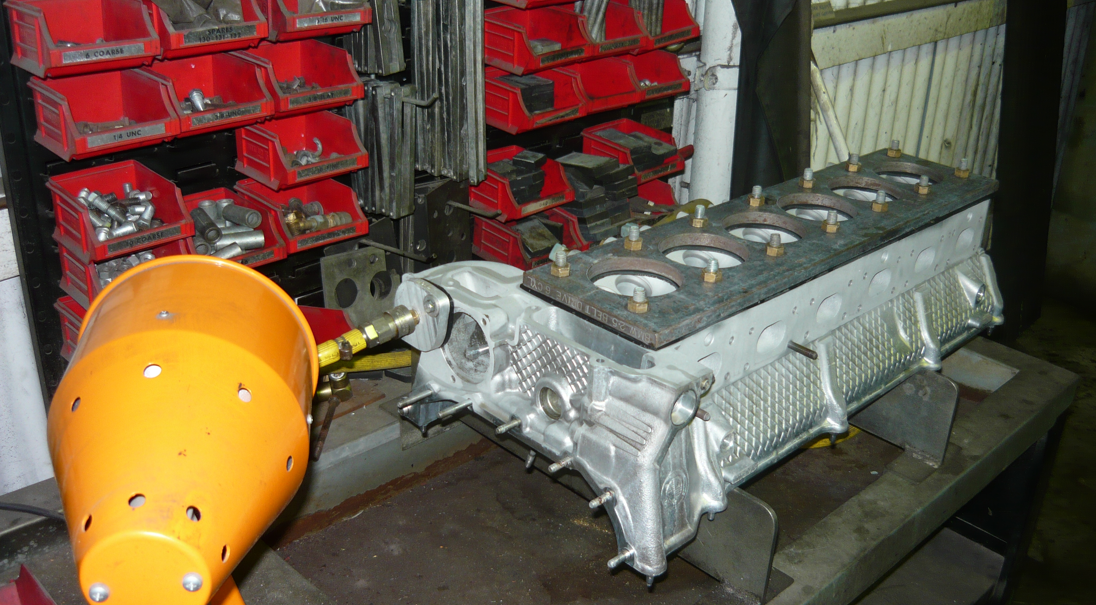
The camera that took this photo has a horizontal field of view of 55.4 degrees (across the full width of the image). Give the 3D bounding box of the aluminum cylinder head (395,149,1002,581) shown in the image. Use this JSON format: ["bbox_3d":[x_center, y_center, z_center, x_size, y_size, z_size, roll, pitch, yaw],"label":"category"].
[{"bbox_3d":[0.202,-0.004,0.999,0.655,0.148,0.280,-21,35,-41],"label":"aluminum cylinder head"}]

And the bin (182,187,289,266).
[{"bbox_3d":[-0.389,-0.075,1.225,0.104,0.068,0.134,-20,33,-37],"label":"bin"}]

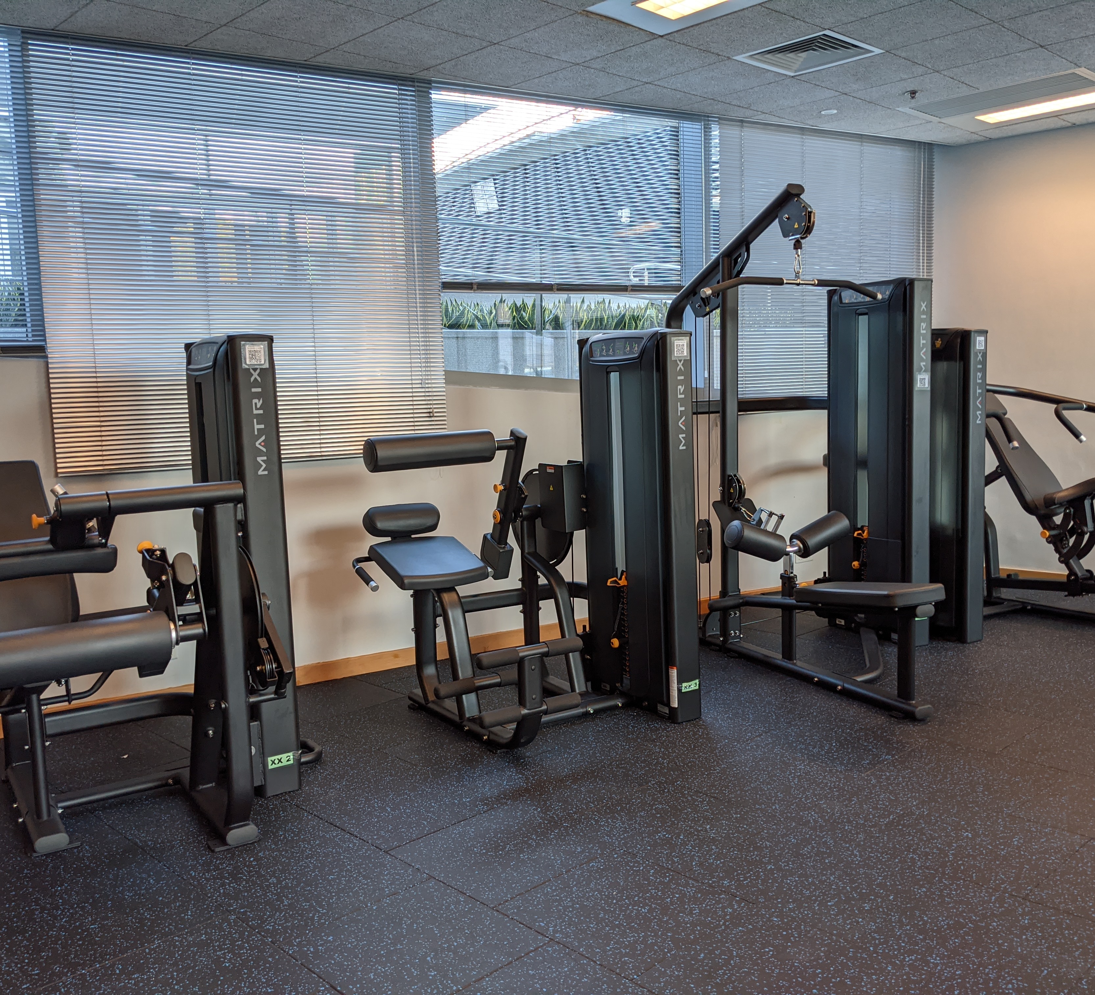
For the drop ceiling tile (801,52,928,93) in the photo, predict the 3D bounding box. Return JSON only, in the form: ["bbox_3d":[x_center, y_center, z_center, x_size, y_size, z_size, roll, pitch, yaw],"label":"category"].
[{"bbox_3d":[1.589,-2.130,5.191,0.510,0.020,0.506,-8,9,-43],"label":"drop ceiling tile"}]

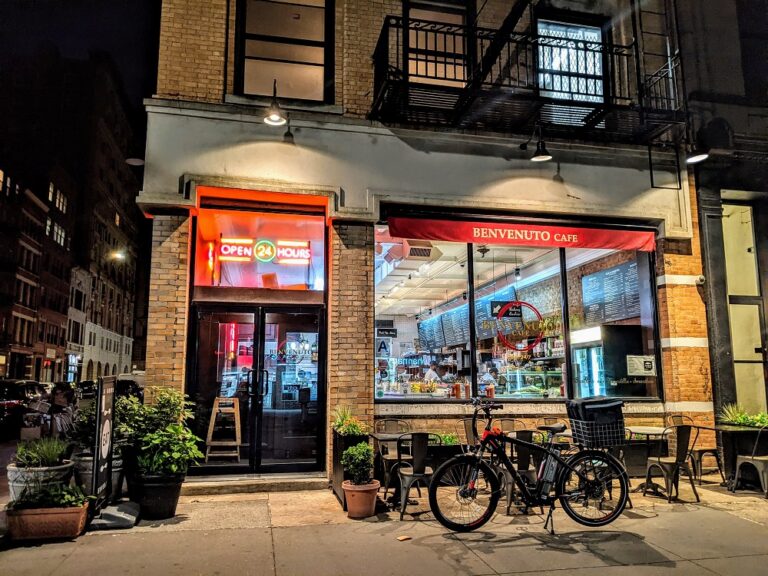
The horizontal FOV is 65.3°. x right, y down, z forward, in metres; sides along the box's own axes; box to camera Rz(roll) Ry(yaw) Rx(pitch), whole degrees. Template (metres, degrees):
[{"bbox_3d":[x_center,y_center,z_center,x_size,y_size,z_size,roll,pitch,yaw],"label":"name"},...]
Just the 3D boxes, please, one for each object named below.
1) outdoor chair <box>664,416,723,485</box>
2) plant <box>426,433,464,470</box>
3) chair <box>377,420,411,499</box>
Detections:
[{"bbox_3d":[4.168,2.166,8.045,0.490,0.850,0.440,3,-9,-17],"label":"outdoor chair"},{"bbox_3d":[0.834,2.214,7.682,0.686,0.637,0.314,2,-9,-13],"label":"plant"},{"bbox_3d":[0.158,2.036,7.188,0.440,0.850,0.490,2,-9,-14],"label":"chair"}]

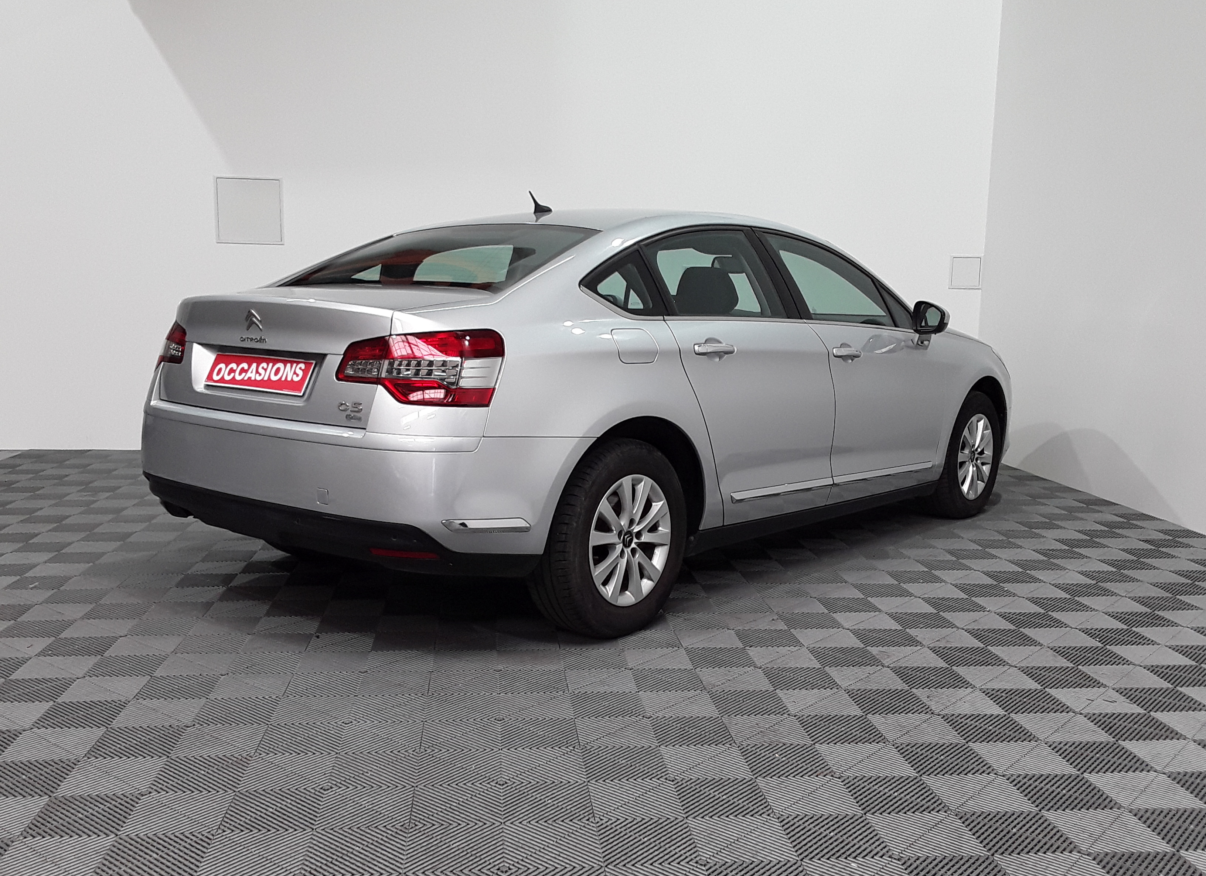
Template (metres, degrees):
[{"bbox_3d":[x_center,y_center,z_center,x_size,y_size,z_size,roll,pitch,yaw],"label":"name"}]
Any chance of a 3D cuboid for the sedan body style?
[{"bbox_3d":[0.370,-0.280,4.570,1.900,1.460,4.720,8,10,40],"label":"sedan body style"}]

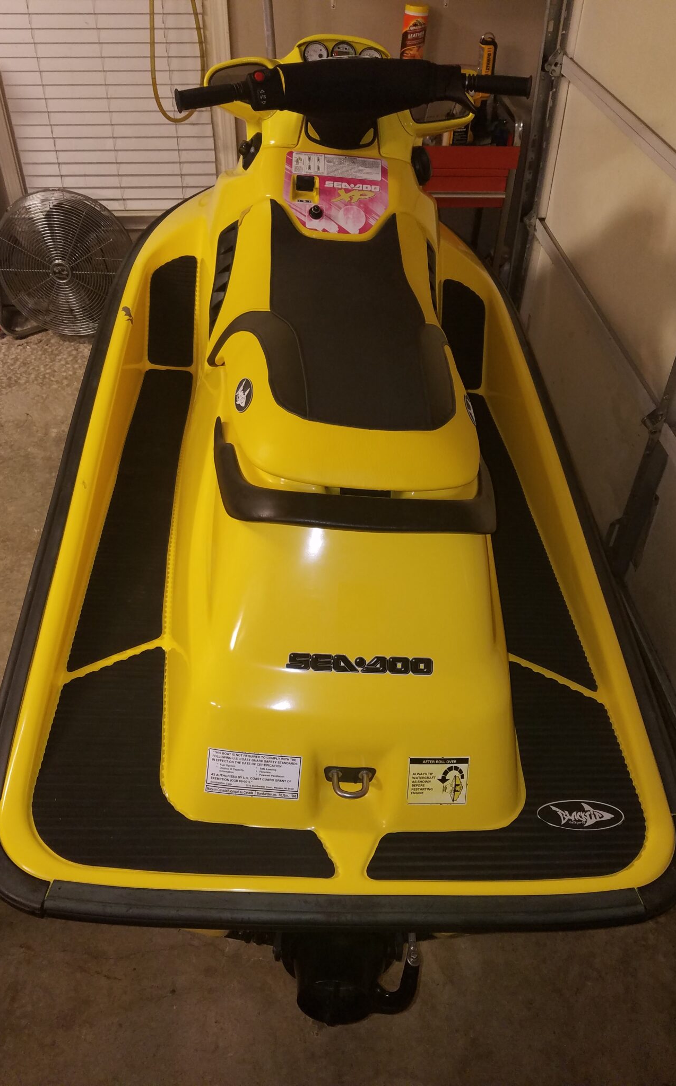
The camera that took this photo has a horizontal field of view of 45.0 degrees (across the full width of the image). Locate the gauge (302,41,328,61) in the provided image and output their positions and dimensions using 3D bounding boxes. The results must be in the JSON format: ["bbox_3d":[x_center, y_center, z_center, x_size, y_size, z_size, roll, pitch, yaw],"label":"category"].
[{"bbox_3d":[-0.050,-1.090,1.817,0.056,0.056,0.030,3,17,-8],"label":"gauge"}]

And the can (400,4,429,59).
[{"bbox_3d":[0.256,-1.714,2.777,0.080,0.205,0.080,0,40,0],"label":"can"}]

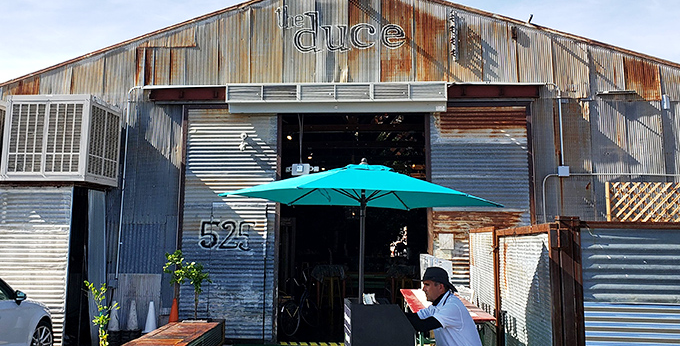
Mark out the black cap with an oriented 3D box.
[{"bbox_3d":[0.735,0.803,3.850,0.300,0.180,0.210,7,-7,3],"label":"black cap"}]

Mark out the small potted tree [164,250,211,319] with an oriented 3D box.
[{"bbox_3d":[-2.314,1.696,7.699,0.680,1.020,0.600,0,-8,2],"label":"small potted tree"}]

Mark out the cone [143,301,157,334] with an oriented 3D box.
[{"bbox_3d":[-2.951,2.258,7.954,0.270,0.470,0.270,0,-8,2],"label":"cone"}]

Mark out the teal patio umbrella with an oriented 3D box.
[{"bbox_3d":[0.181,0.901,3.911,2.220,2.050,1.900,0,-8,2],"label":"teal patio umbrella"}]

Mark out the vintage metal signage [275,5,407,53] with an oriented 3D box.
[{"bbox_3d":[0.009,-2.451,8.691,2.240,0.870,0.130,0,-8,2],"label":"vintage metal signage"}]

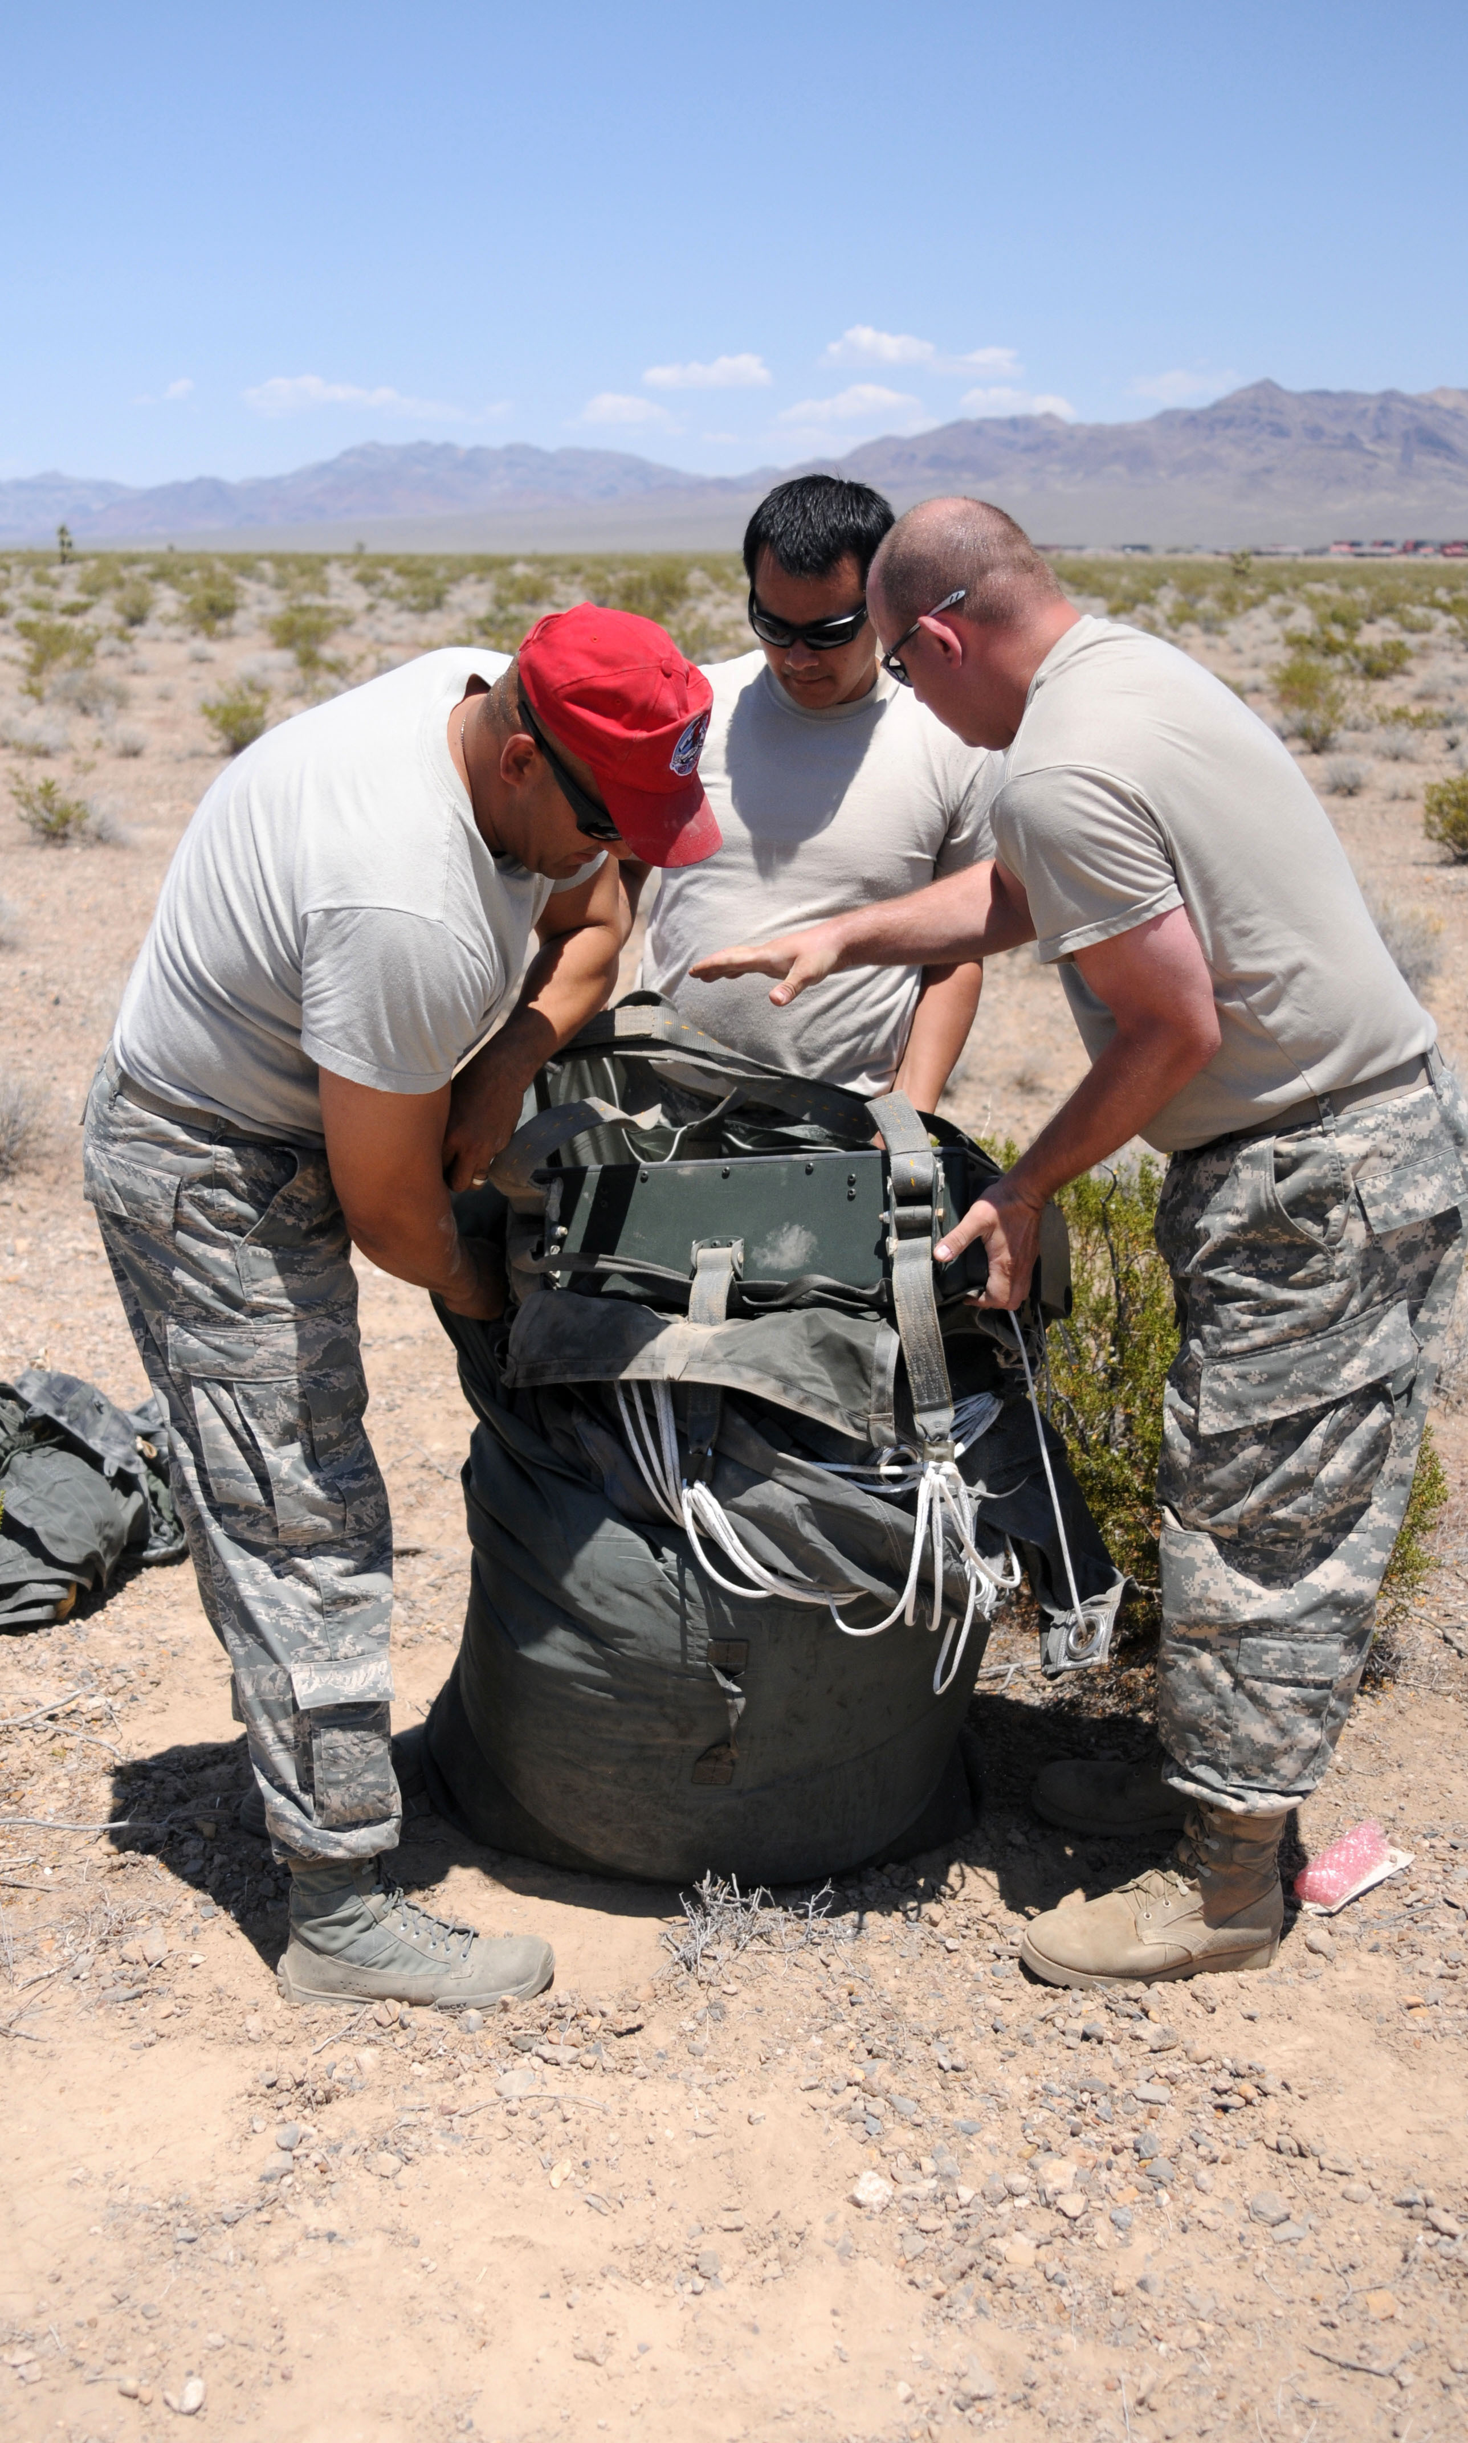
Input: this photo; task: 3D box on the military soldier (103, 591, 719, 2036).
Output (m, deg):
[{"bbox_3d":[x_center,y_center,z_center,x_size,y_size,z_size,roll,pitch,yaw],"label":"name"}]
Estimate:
[{"bbox_3d":[-0.400,0.073,2.861,0.740,1.550,0.570,-5,16,-19],"label":"military soldier"}]

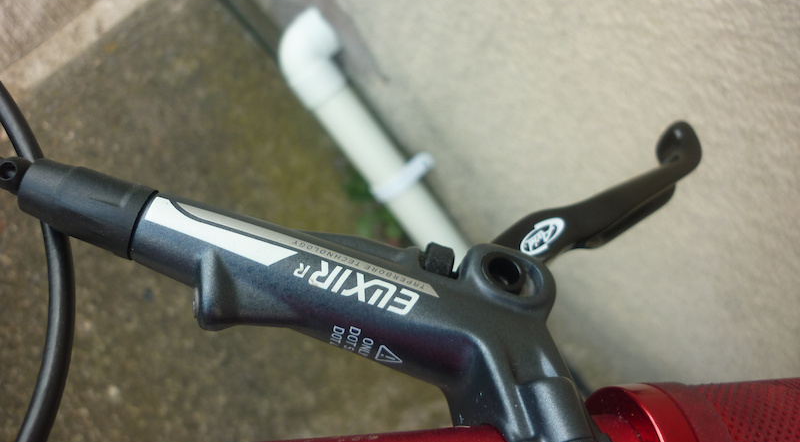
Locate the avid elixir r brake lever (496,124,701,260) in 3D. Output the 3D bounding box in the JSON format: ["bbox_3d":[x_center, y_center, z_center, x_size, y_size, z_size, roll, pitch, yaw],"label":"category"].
[{"bbox_3d":[0.047,-0.002,0.178,0.082,0.013,0.017,-29,67,-32],"label":"avid elixir r brake lever"}]

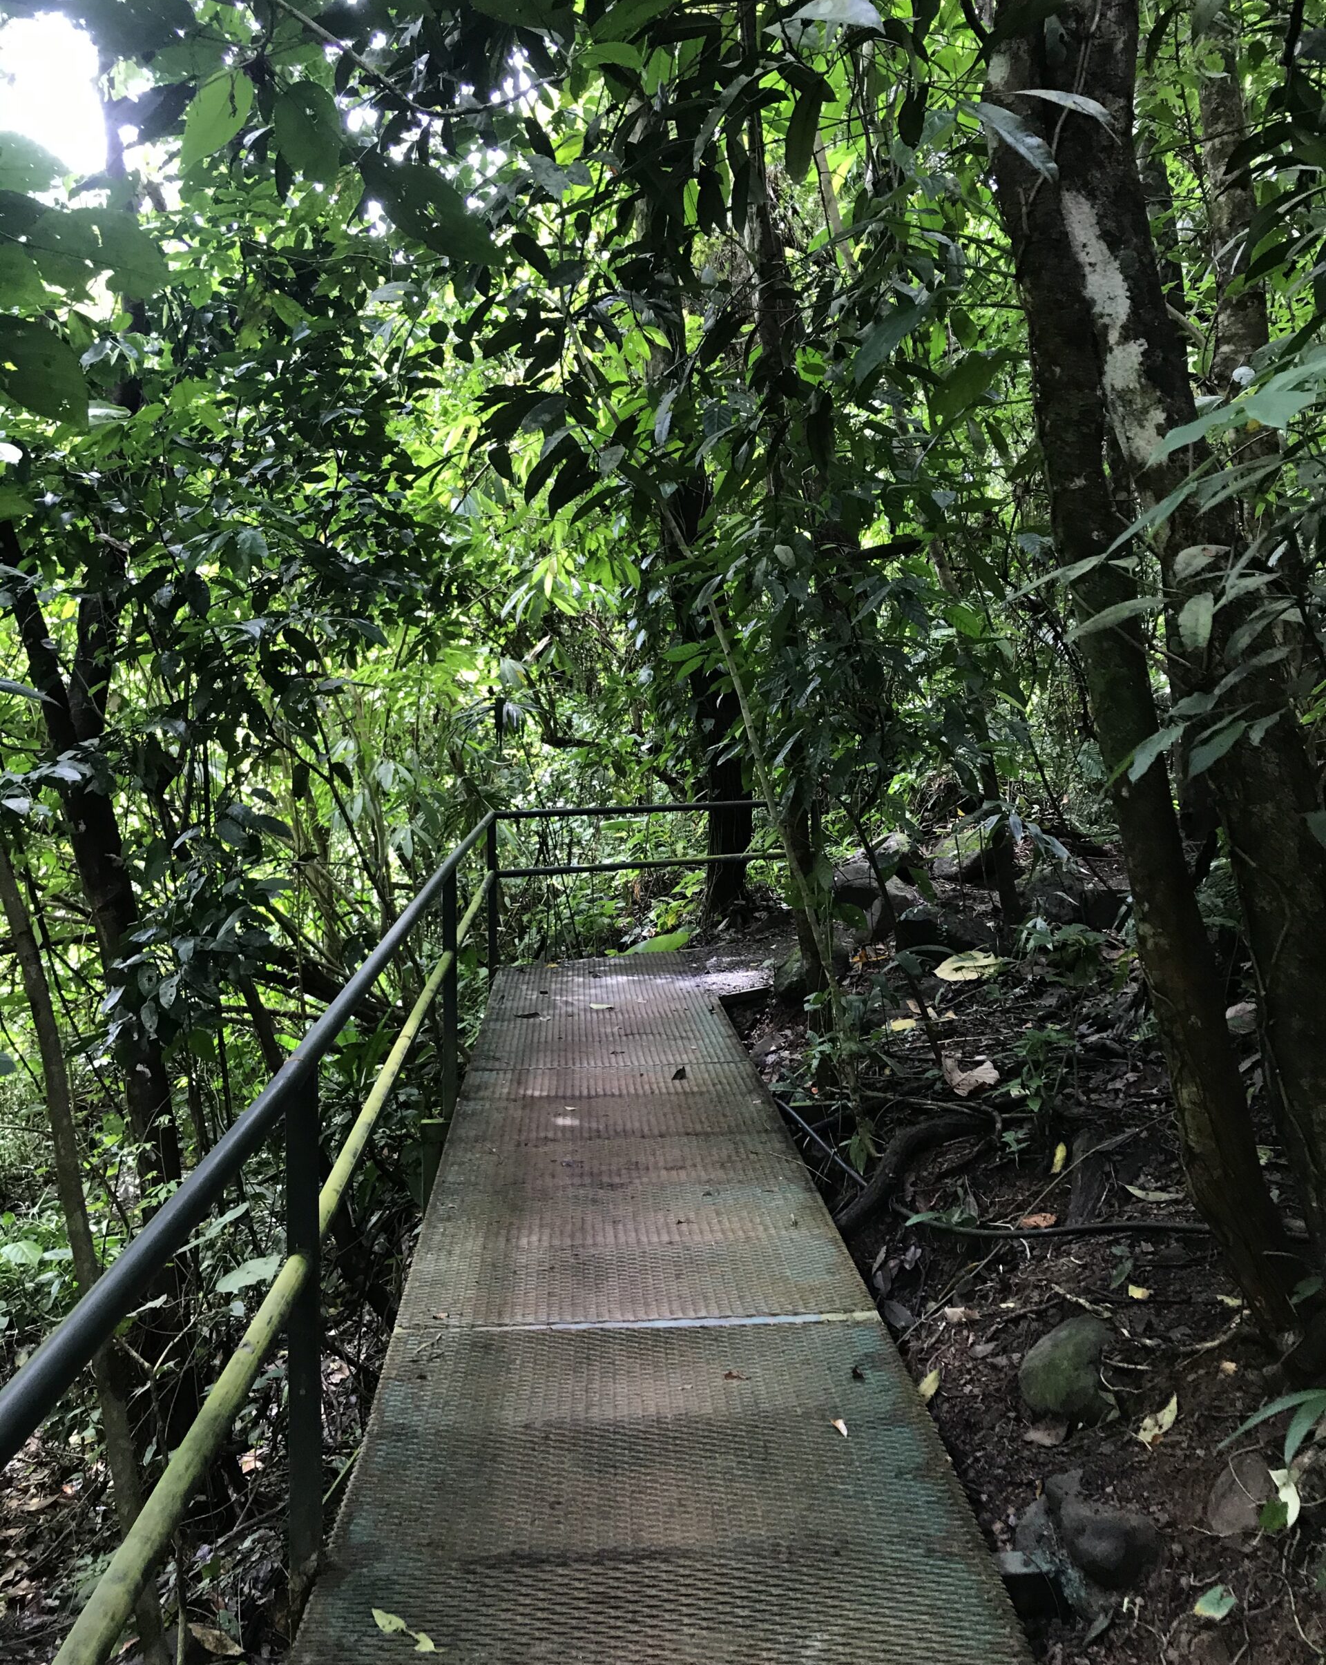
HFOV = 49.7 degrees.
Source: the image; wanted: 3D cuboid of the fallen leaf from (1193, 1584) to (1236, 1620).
[{"bbox_3d":[1.011,1.410,2.613,0.080,0.022,0.058,-22,11,-28],"label":"fallen leaf"}]

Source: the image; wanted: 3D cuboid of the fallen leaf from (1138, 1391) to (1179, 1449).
[{"bbox_3d":[1.096,1.290,3.154,0.068,0.030,0.170,-9,13,40],"label":"fallen leaf"}]

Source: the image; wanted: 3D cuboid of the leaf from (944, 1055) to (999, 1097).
[{"bbox_3d":[1.204,0.946,5.579,0.210,0.100,0.190,-7,15,1],"label":"leaf"}]

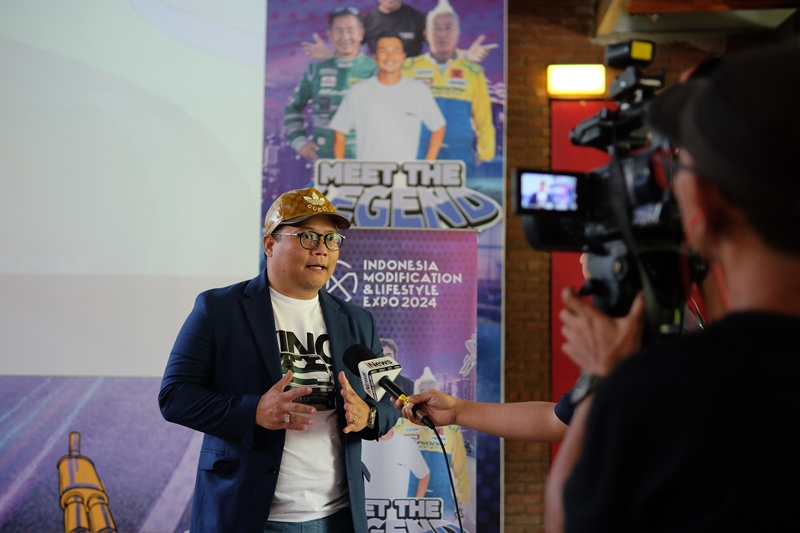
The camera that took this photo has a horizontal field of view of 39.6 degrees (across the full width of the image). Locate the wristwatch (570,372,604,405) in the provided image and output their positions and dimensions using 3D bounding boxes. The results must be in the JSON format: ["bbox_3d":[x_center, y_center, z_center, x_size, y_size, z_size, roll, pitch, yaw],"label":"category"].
[{"bbox_3d":[0.249,0.161,1.450,0.048,0.043,0.060,28,-14,-24],"label":"wristwatch"}]

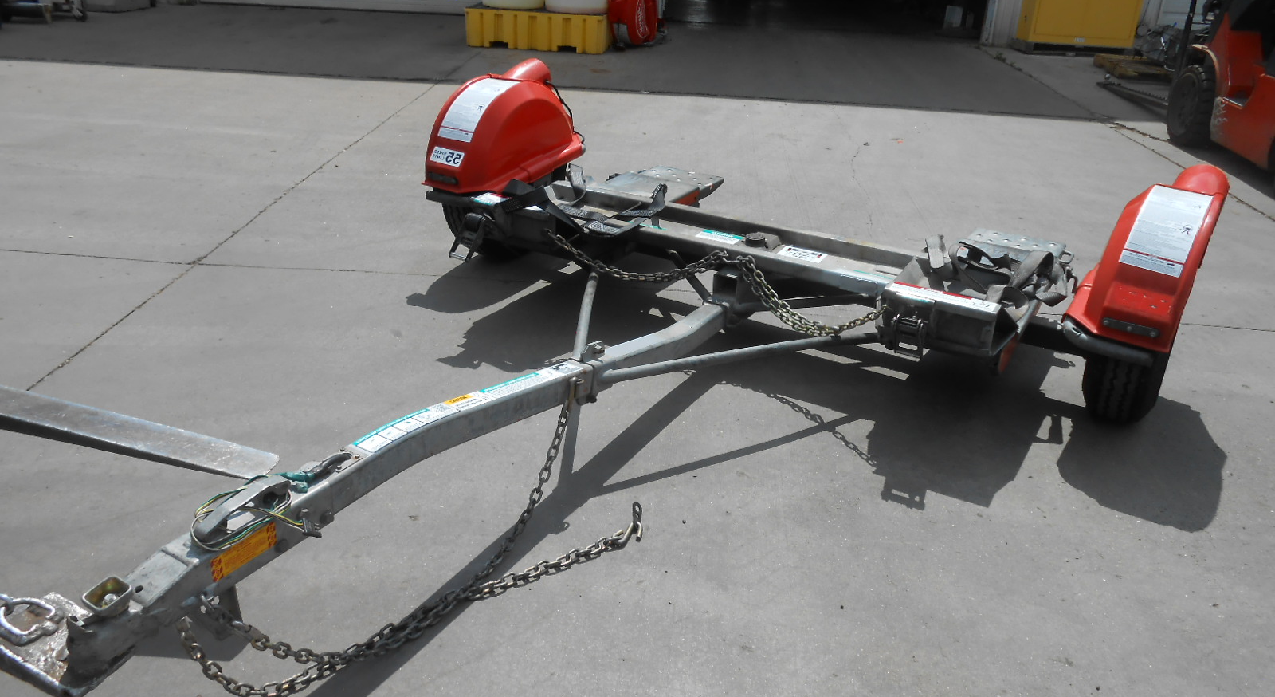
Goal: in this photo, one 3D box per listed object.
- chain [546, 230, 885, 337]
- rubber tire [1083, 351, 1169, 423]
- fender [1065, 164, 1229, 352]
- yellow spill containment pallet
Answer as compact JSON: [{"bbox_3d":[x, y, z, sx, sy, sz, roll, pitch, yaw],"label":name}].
[{"bbox_3d":[0.207,-0.205,2.754,1.020,0.170,0.120,16,29,26],"label":"chain"},{"bbox_3d":[1.482,-0.085,2.788,0.200,0.620,0.620,16,29,26],"label":"rubber tire"},{"bbox_3d":[1.464,-0.319,2.708,0.270,0.380,0.700,16,29,26],"label":"fender"},{"bbox_3d":[-0.870,-2.947,8.779,1.270,0.330,0.680,5,26,4],"label":"yellow spill containment pallet"}]

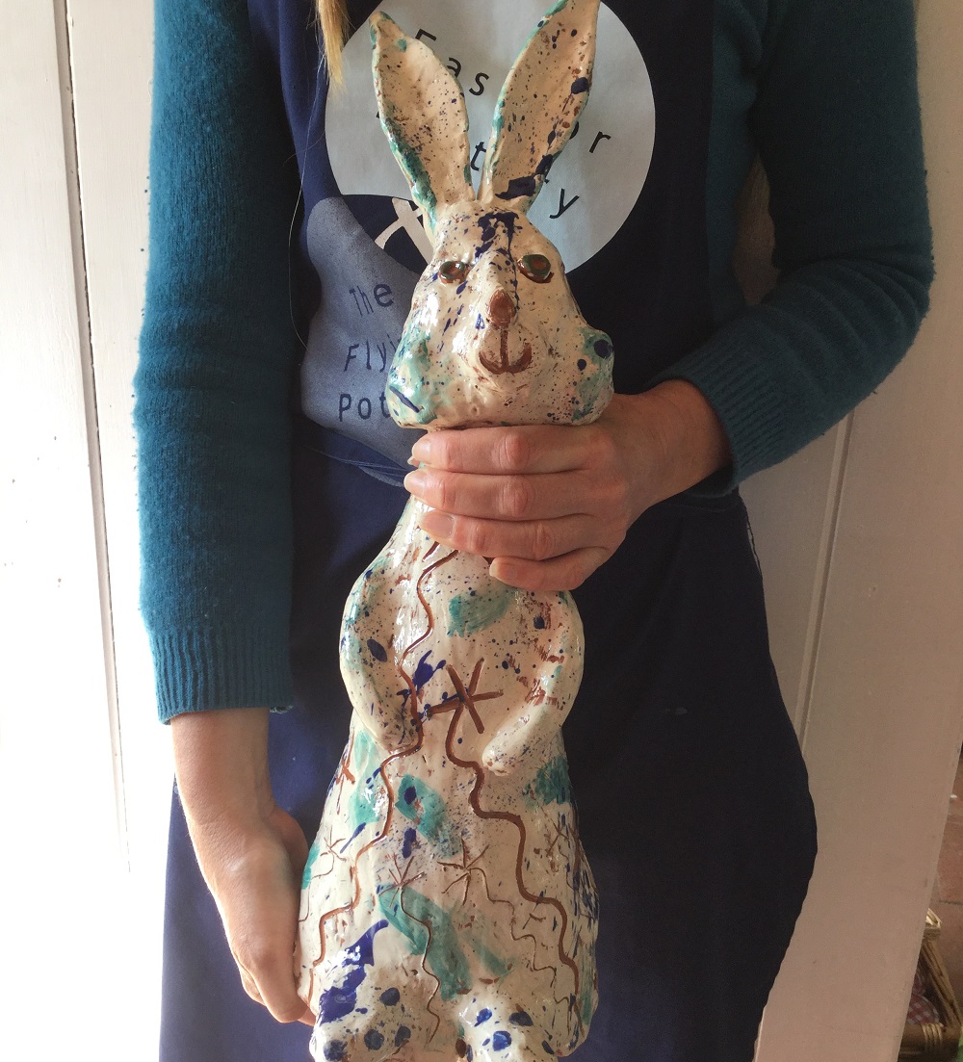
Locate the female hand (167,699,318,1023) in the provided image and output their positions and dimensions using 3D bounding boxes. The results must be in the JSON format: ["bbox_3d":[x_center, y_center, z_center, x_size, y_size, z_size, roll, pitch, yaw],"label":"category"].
[{"bbox_3d":[-0.125,0.180,0.617,0.075,0.168,0.085,-14,6,-23],"label":"female hand"}]

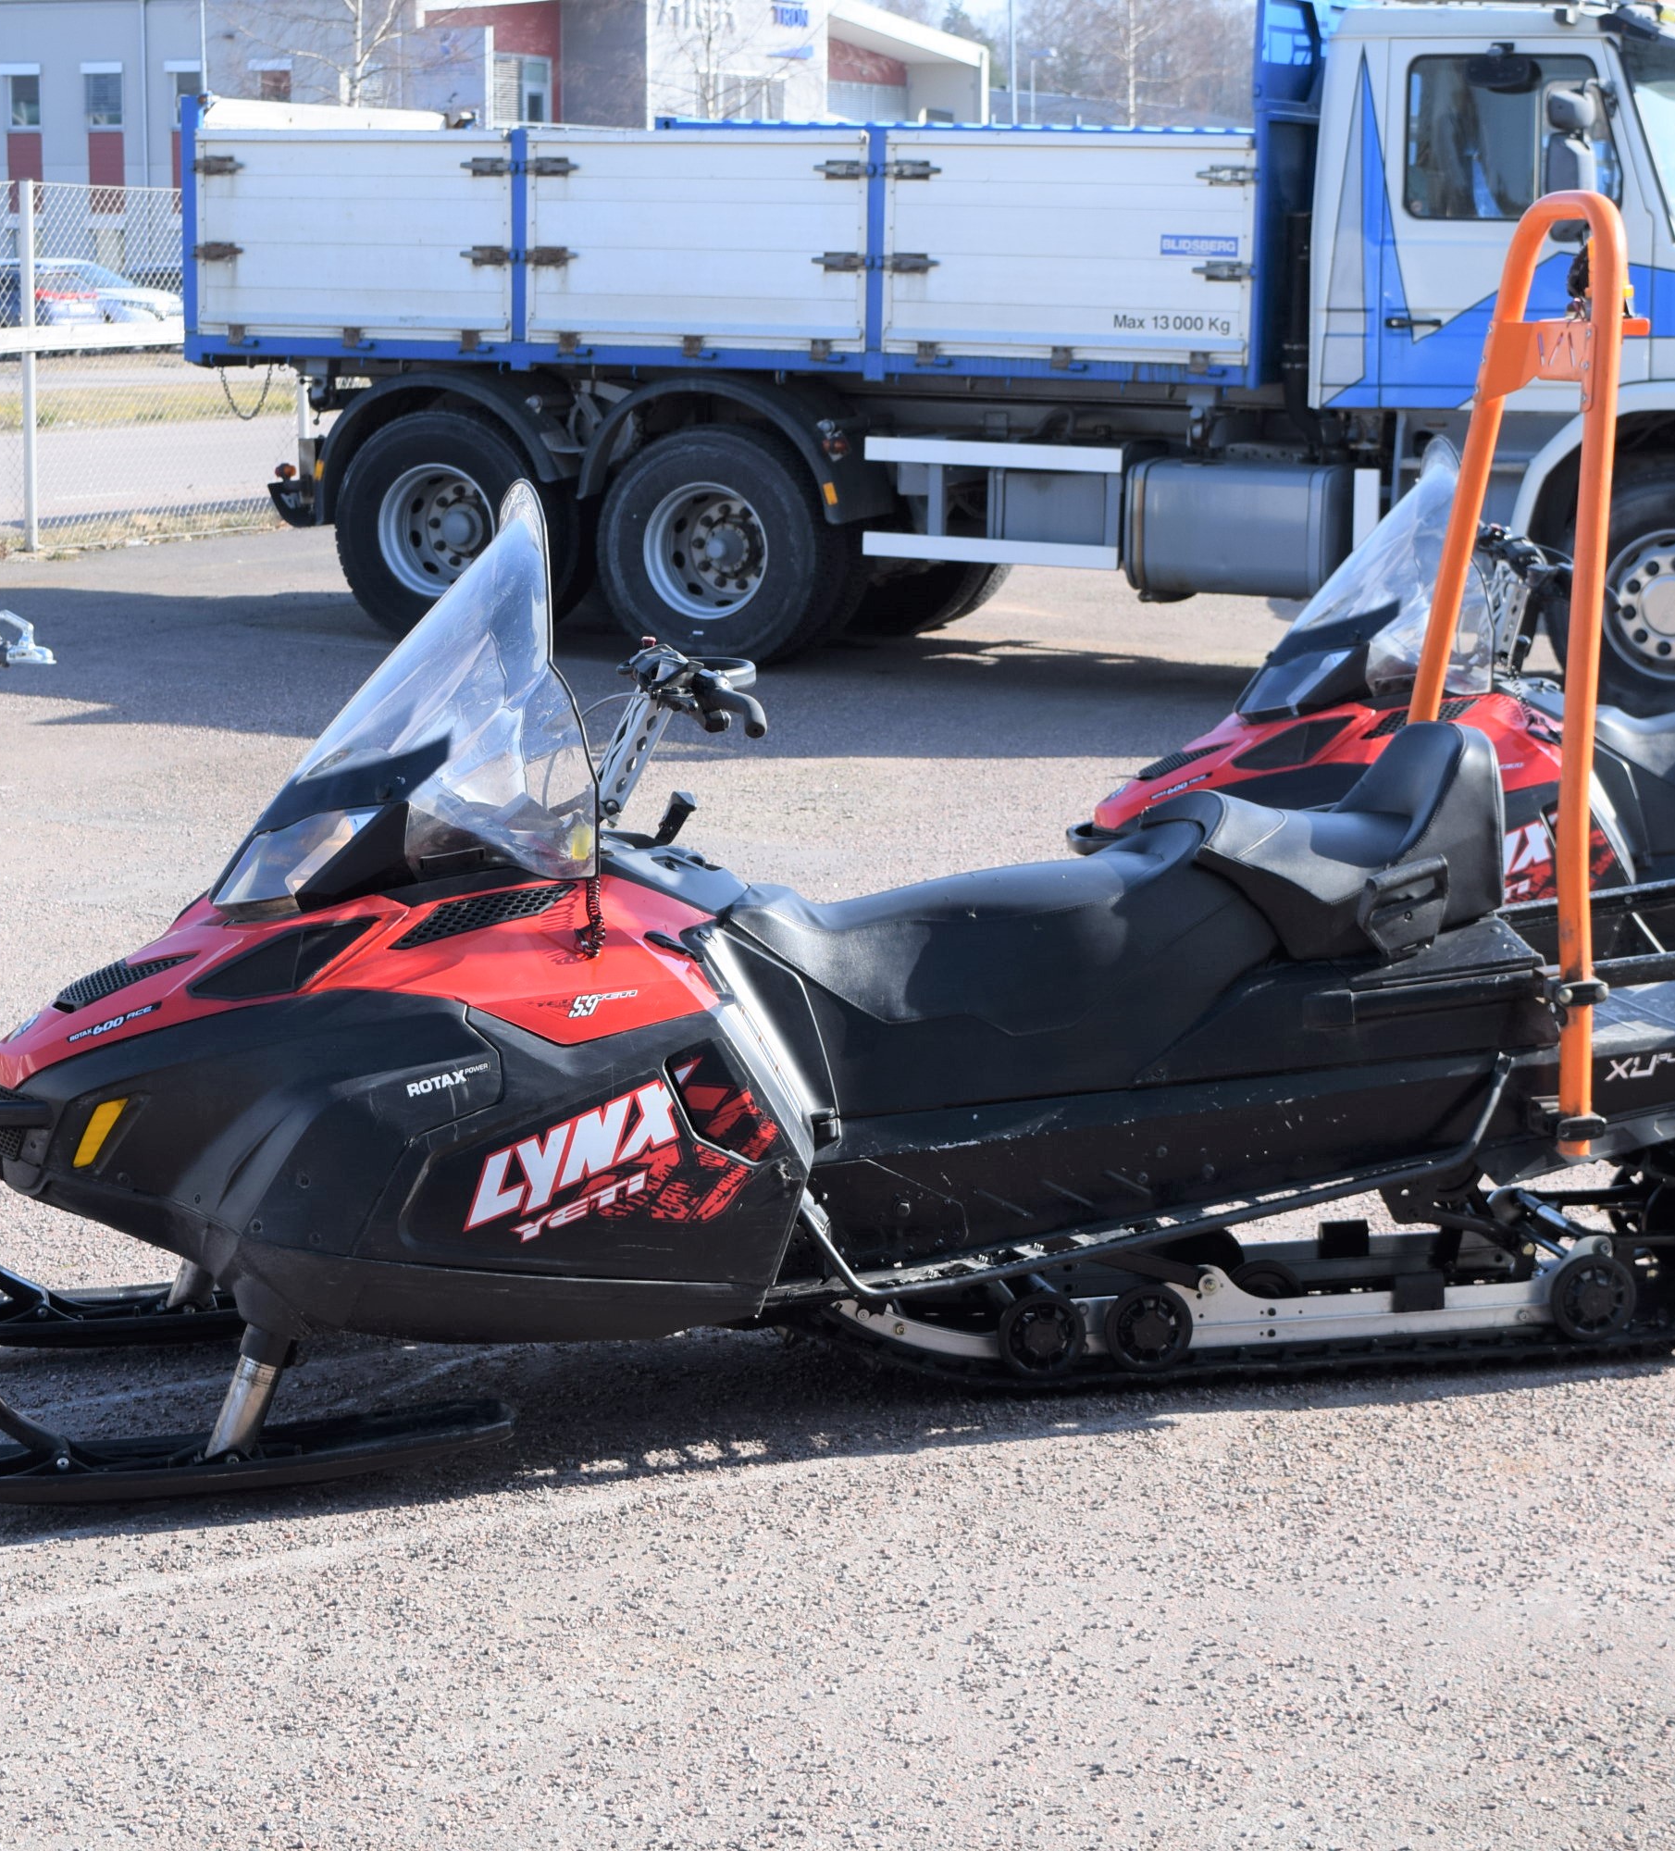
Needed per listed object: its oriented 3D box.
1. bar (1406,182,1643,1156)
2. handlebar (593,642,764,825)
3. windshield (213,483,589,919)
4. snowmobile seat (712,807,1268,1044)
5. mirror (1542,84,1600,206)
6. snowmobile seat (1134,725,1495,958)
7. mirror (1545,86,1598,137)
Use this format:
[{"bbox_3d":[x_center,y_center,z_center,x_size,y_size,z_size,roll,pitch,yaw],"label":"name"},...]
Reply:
[{"bbox_3d":[1.156,-0.431,6.438,0.270,1.480,0.790,-2,9,-13],"label":"bar"},{"bbox_3d":[-0.264,-0.301,6.132,0.240,0.280,0.720,-2,9,-13],"label":"handlebar"},{"bbox_3d":[-0.663,-0.348,6.032,0.560,0.640,0.500,-2,9,-13],"label":"windshield"},{"bbox_3d":[0.222,-0.009,6.292,0.860,0.320,0.420,-2,9,-13],"label":"snowmobile seat"},{"bbox_3d":[2.821,-2.950,15.400,0.210,0.580,0.140,-9,13,-44],"label":"mirror"},{"bbox_3d":[0.759,-0.153,6.392,0.520,0.340,0.460,-2,9,-13],"label":"snowmobile seat"},{"bbox_3d":[2.821,-3.133,15.400,0.200,0.200,0.130,-9,13,-44],"label":"mirror"}]

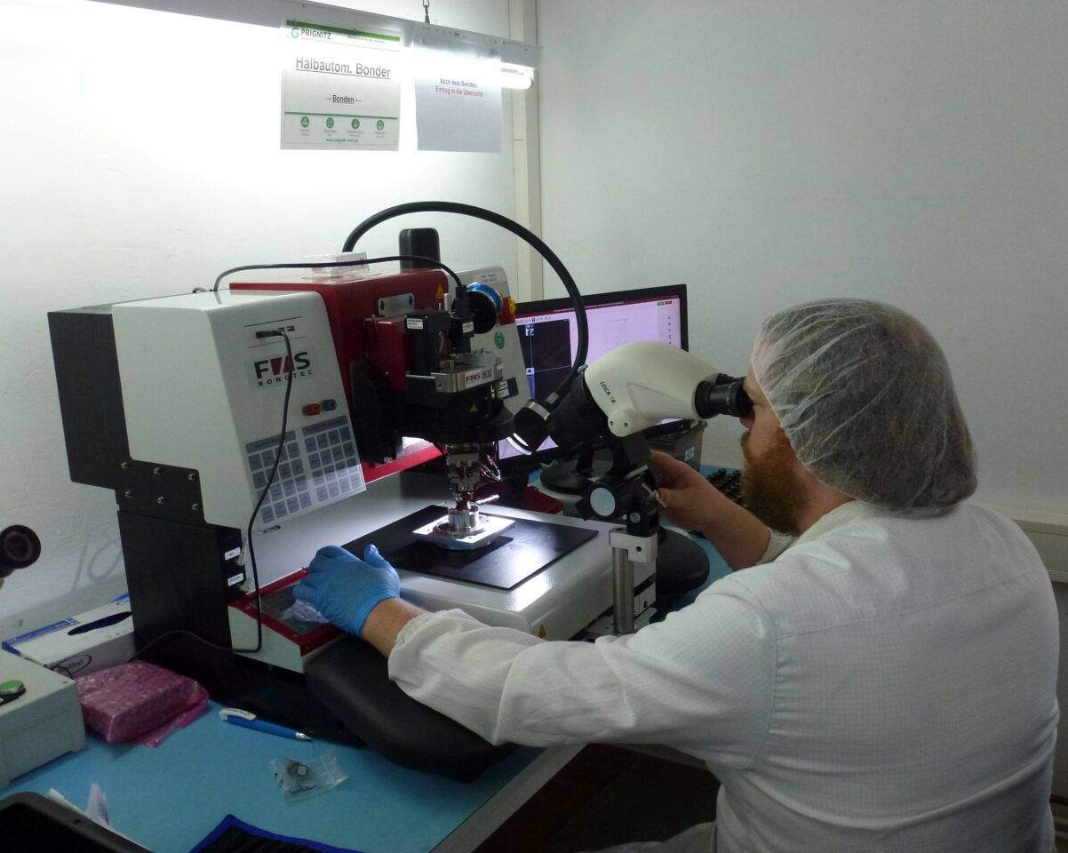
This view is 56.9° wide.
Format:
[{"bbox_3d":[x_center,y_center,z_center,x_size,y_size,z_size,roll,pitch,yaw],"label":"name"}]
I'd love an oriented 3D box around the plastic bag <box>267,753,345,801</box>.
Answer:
[{"bbox_3d":[-0.243,0.376,1.073,0.068,0.013,0.060,-9,15,-26],"label":"plastic bag"}]

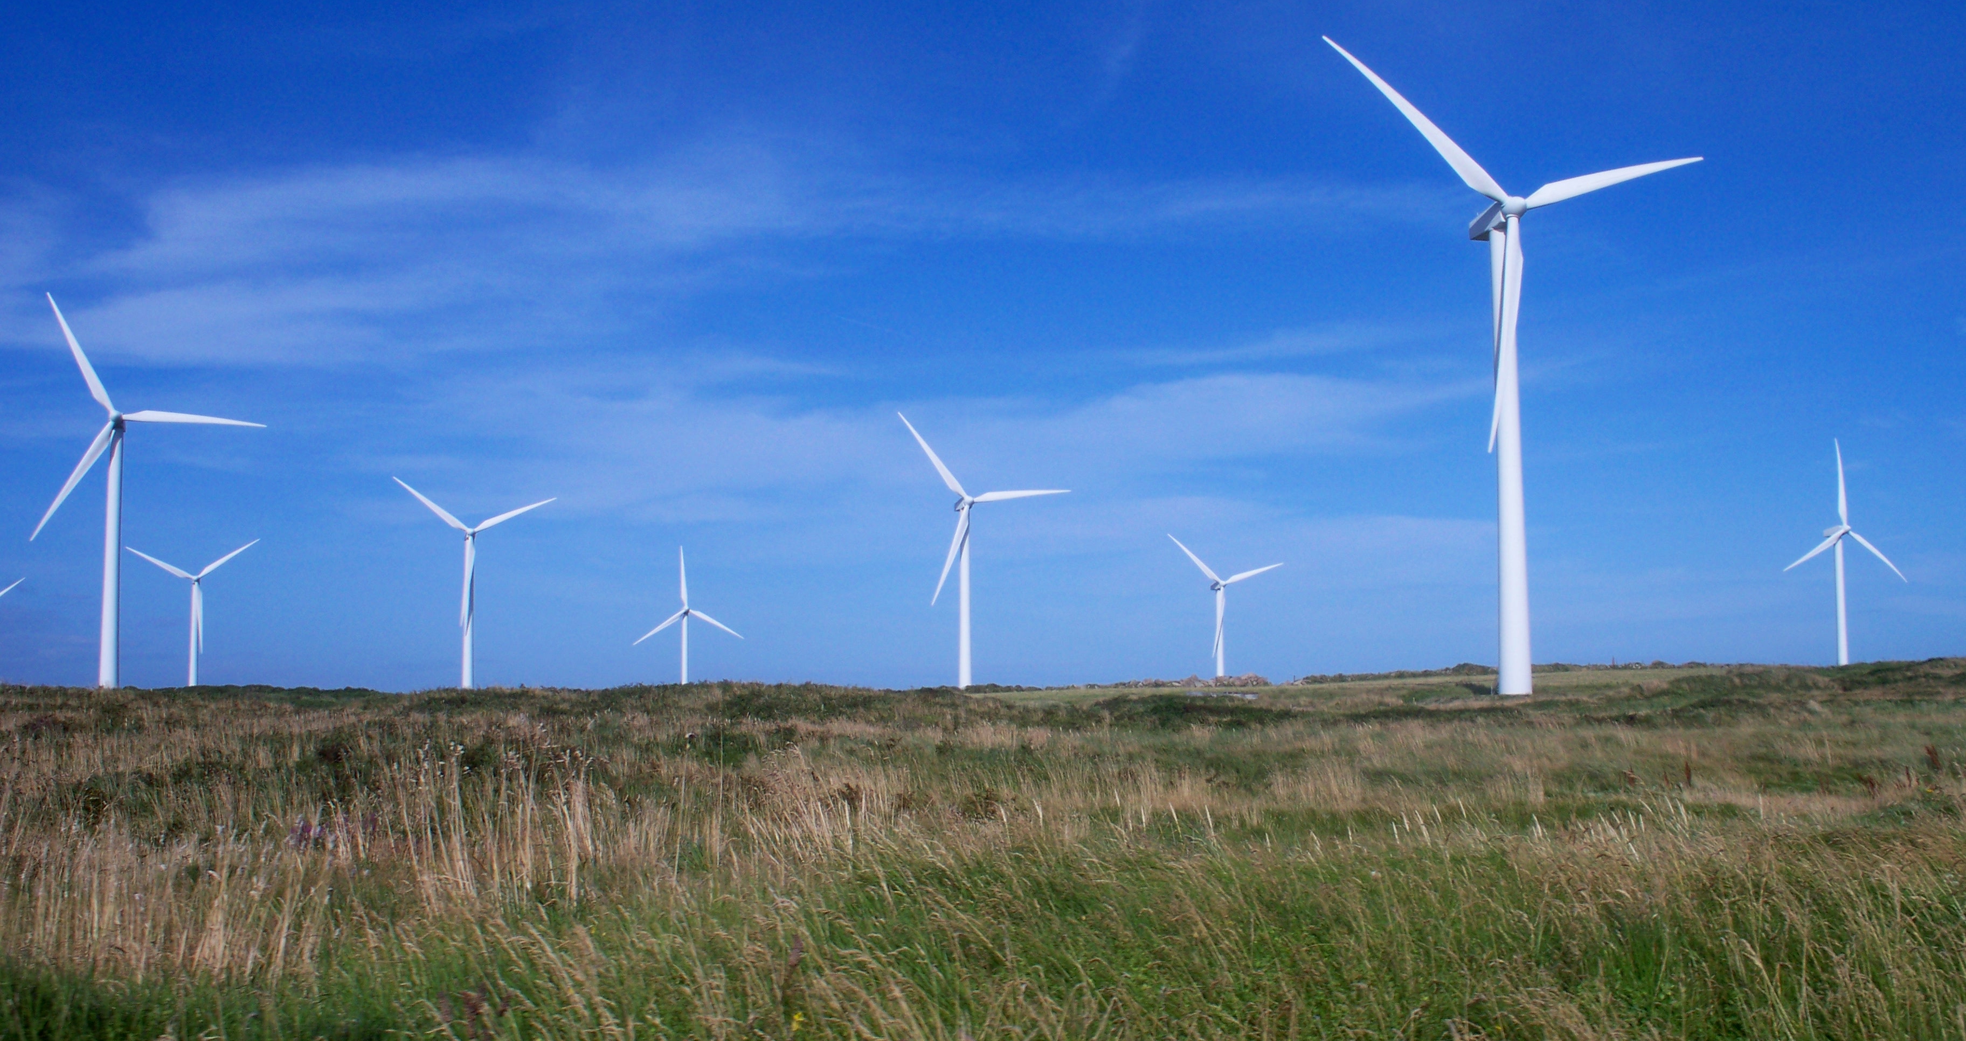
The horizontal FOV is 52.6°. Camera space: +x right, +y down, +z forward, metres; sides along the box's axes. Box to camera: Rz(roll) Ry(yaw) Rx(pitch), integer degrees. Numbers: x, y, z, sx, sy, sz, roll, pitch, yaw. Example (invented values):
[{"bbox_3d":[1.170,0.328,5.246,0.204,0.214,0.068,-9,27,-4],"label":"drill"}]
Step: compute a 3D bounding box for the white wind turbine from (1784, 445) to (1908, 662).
[{"bbox_3d":[234.130,13.400,545.070,44.890,72.600,9.700,2,-5,-23],"label":"white wind turbine"}]

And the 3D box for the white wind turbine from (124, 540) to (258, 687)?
[{"bbox_3d":[-278.140,36.390,698.650,44.840,60.050,9.920,2,-5,-26],"label":"white wind turbine"}]

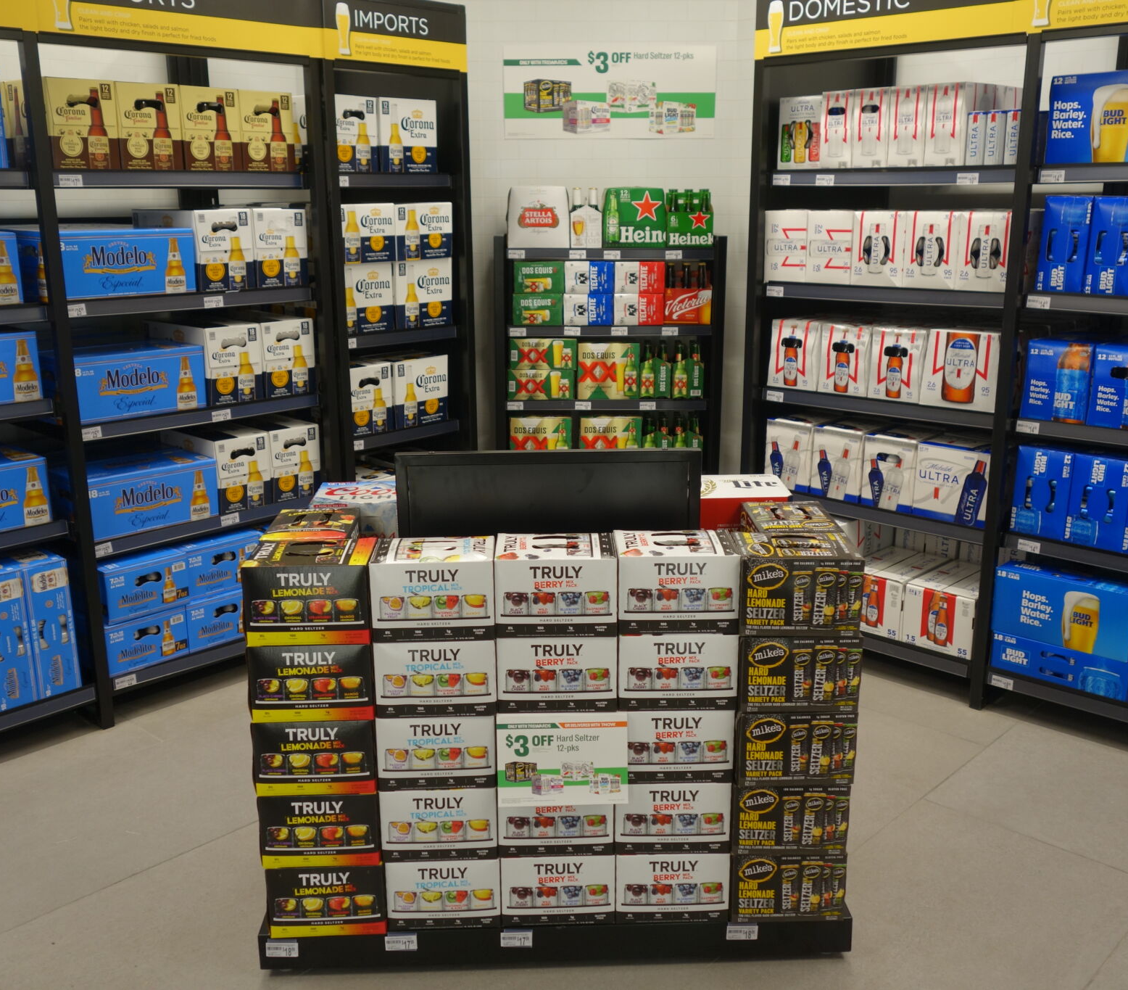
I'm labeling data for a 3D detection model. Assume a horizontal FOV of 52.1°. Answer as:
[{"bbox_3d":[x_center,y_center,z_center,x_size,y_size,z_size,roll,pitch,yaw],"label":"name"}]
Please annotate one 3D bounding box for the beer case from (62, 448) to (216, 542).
[{"bbox_3d":[-1.327,-0.006,3.599,0.213,0.188,0.430,13,20,42],"label":"beer case"}]

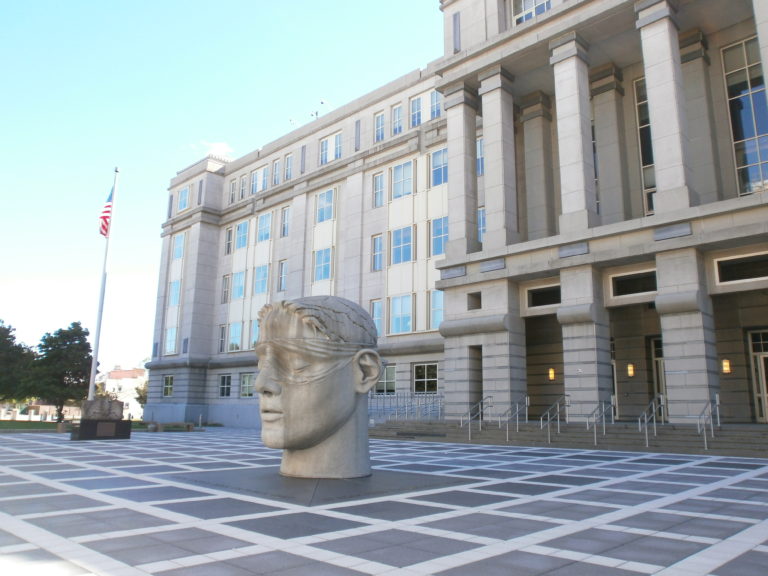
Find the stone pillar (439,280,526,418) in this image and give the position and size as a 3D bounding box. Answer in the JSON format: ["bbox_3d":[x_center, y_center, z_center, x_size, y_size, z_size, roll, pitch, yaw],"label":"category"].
[{"bbox_3d":[4.114,2.690,25.106,3.129,5.557,1.400,-11,-16,42],"label":"stone pillar"}]

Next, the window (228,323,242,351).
[{"bbox_3d":[-11.737,3.865,47.526,1.849,2.252,0.200,-11,-16,43],"label":"window"}]

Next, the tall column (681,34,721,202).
[{"bbox_3d":[12.429,-6.251,23.661,1.080,7.850,0.980,-11,-17,42],"label":"tall column"}]

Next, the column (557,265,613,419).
[{"bbox_3d":[7.450,2.082,22.119,1.250,5.602,1.250,-11,-16,43],"label":"column"}]

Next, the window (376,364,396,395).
[{"bbox_3d":[0.071,5.511,35.450,1.825,1.757,0.200,-11,-16,43],"label":"window"}]

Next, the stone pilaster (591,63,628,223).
[{"bbox_3d":[9.882,-5.773,26.013,1.080,7.850,0.980,-11,-17,42],"label":"stone pilaster"}]

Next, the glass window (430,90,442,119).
[{"bbox_3d":[3.156,-11.001,36.076,0.826,1.889,0.200,-11,-16,43],"label":"glass window"}]

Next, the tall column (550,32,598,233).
[{"bbox_3d":[7.621,-6.110,23.864,1.140,8.302,1.120,-11,-16,43],"label":"tall column"}]

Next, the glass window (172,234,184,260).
[{"bbox_3d":[-18.071,-3.607,52.819,1.620,2.060,0.200,-11,-16,43],"label":"glass window"}]

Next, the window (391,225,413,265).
[{"bbox_3d":[1.069,-2.403,34.188,1.480,2.140,0.180,-11,-17,42],"label":"window"}]

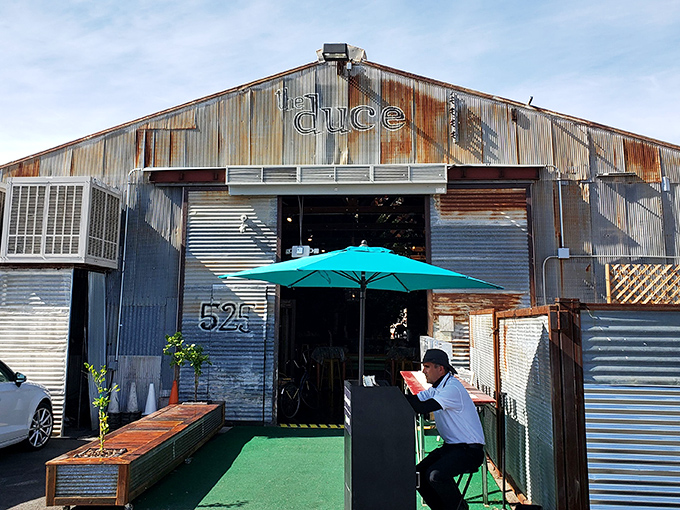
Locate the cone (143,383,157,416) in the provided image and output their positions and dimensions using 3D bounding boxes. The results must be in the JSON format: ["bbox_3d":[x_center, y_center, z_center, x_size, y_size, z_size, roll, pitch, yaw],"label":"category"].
[{"bbox_3d":[-2.951,2.258,7.954,0.270,0.470,0.270,0,-8,2],"label":"cone"}]

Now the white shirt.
[{"bbox_3d":[0.822,1.142,3.800,0.460,0.520,0.470,-12,-8,1],"label":"white shirt"}]

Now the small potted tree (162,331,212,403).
[{"bbox_3d":[-2.314,1.696,7.699,0.680,1.020,0.600,0,-8,2],"label":"small potted tree"}]

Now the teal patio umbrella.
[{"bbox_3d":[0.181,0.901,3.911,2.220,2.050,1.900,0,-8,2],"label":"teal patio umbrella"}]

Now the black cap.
[{"bbox_3d":[0.735,0.803,3.850,0.300,0.180,0.210,7,-7,3],"label":"black cap"}]

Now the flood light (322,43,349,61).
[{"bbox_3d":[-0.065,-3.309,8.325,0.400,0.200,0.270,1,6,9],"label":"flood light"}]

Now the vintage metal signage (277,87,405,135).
[{"bbox_3d":[0.009,-2.451,8.691,2.240,0.870,0.130,0,-8,2],"label":"vintage metal signage"}]

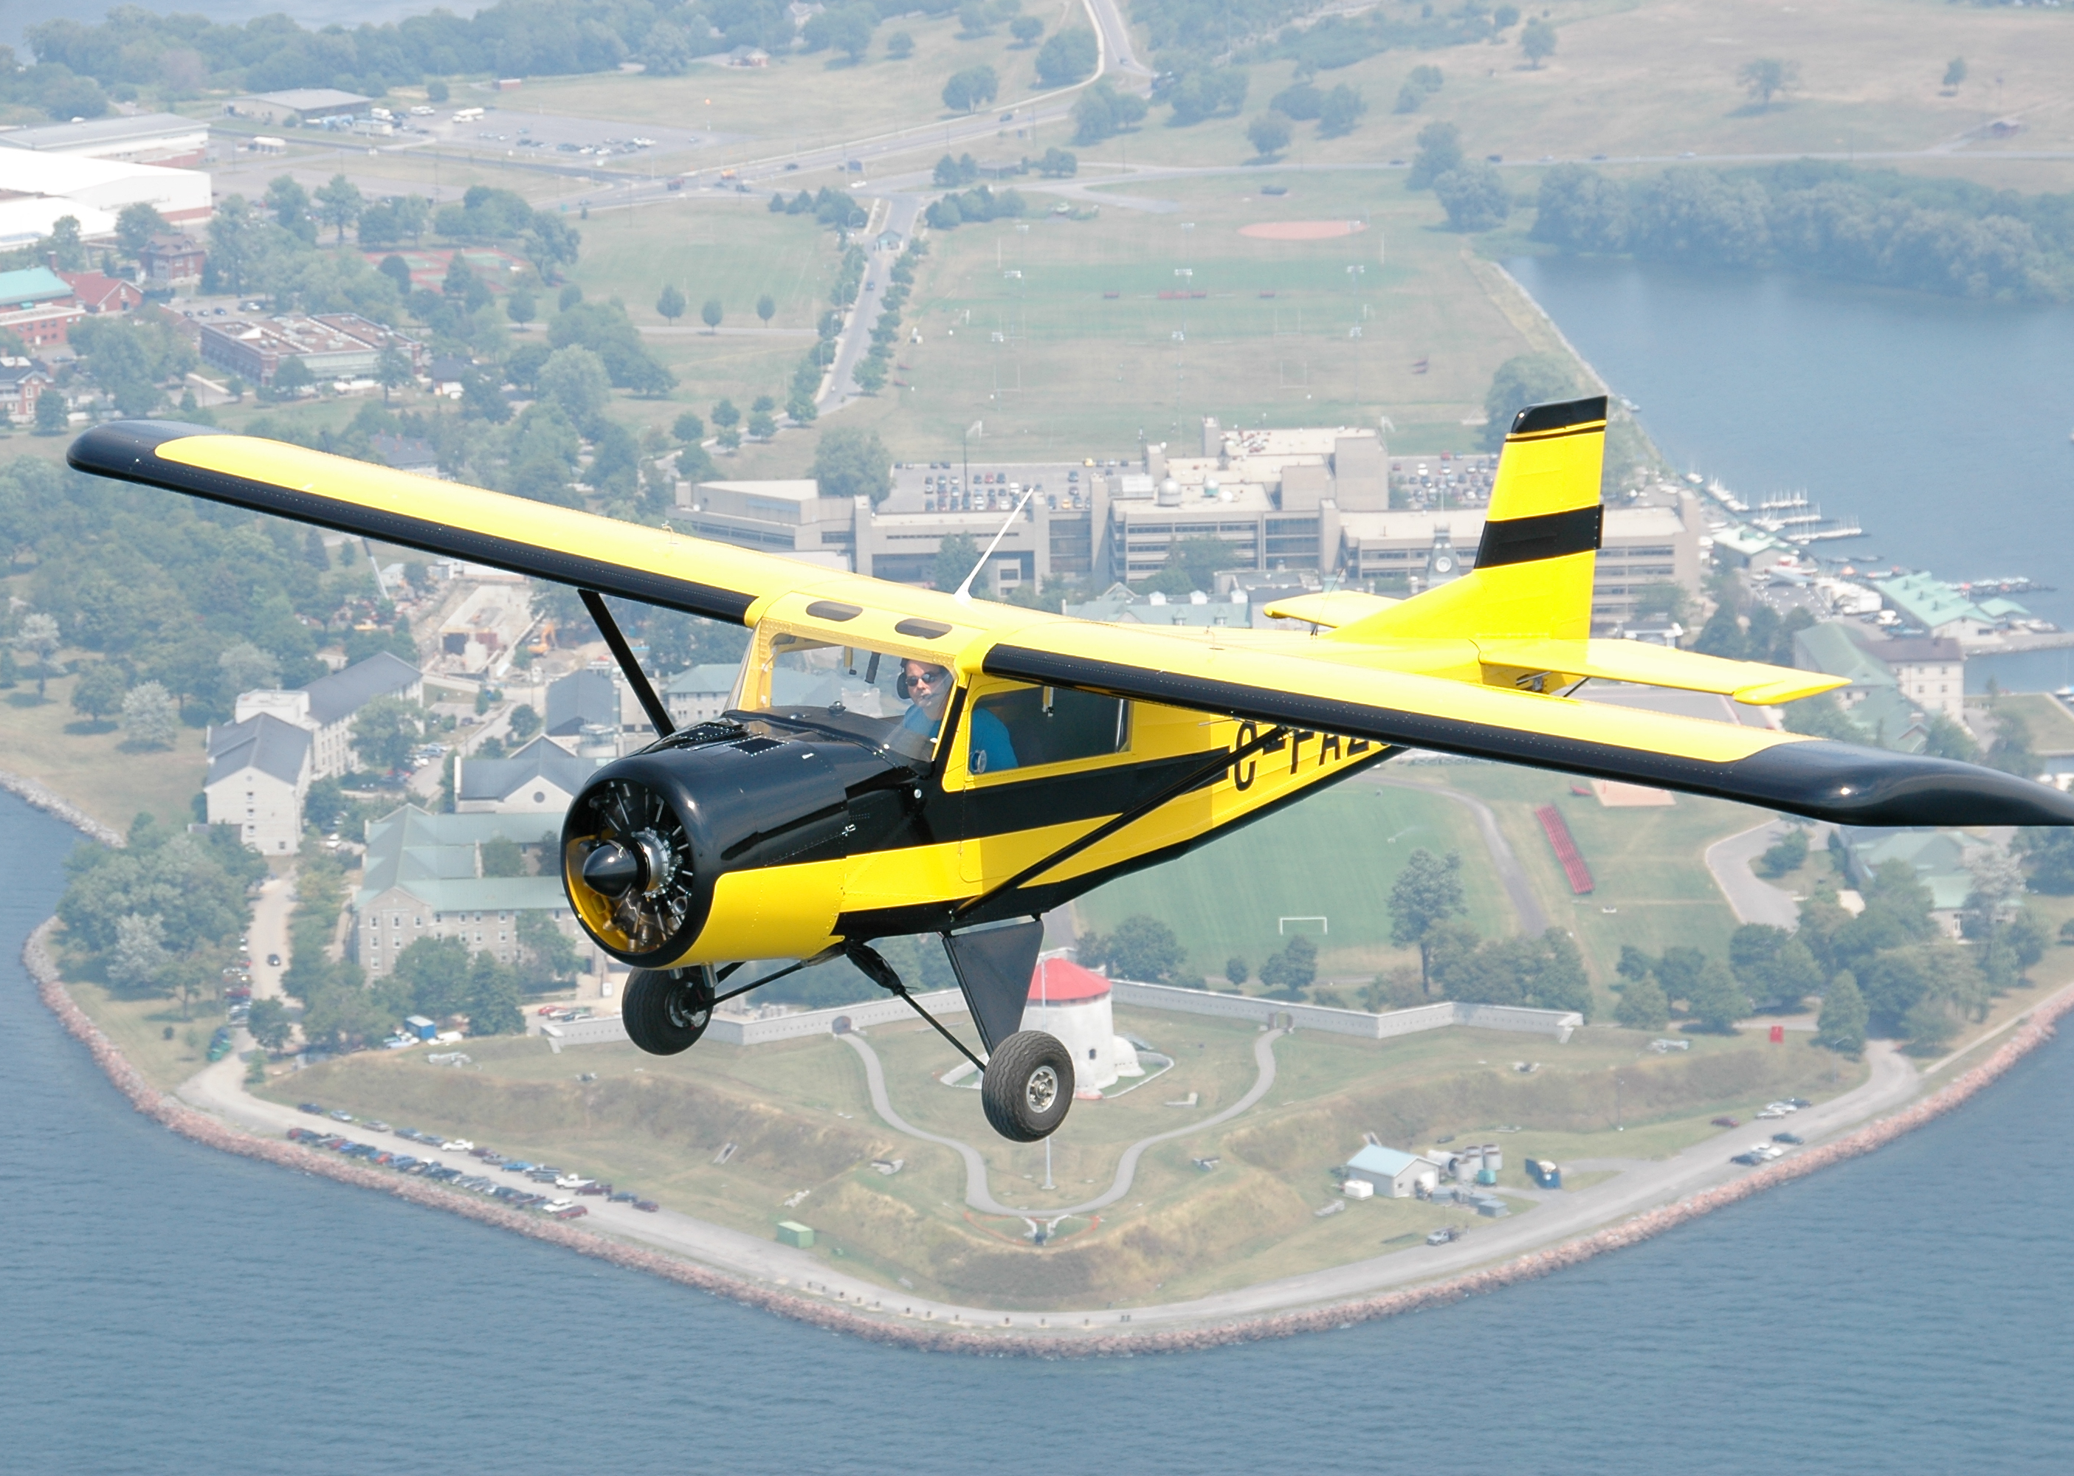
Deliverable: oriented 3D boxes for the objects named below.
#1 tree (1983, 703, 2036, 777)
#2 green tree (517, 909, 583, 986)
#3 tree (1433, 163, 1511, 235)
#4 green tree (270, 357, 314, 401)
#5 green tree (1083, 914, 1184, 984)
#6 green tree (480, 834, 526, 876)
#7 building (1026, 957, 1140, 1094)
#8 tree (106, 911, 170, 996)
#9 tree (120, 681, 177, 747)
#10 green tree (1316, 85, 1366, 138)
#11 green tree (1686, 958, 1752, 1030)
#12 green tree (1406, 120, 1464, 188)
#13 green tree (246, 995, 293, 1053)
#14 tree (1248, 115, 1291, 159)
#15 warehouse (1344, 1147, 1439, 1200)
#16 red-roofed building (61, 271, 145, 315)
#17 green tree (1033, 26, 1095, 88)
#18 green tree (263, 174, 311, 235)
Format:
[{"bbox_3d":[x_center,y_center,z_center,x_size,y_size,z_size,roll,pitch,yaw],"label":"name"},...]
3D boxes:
[{"bbox_3d":[173.168,1.131,1349.850,9.900,14.210,9.600,-2,13,0],"label":"tree"},{"bbox_3d":[-80.324,34.505,1242.826,10.540,12.190,10.220,-2,13,0],"label":"green tree"},{"bbox_3d":[125.961,-156.750,2192.543,21.343,18.264,21.343,-1,11,3],"label":"tree"},{"bbox_3d":[-187.360,-90.733,1908.392,10.487,9.927,10.487,-2,11,-5],"label":"green tree"},{"bbox_3d":[16.355,34.860,1231.786,14.670,11.300,14.230,-2,13,0],"label":"green tree"},{"bbox_3d":[-90.763,23.966,1283.062,7.640,14.800,7.420,-2,13,0],"label":"green tree"},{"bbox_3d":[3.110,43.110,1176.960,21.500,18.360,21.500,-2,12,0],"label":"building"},{"bbox_3d":[-149.900,35.690,1262.640,10.420,12.810,10.420,-2,12,0],"label":"tree"},{"bbox_3d":[-166.921,-4.882,1421.910,10.750,11.370,10.430,-2,13,0],"label":"tree"},{"bbox_3d":[87.870,-180.980,2187.800,13.780,13.600,13.780,-2,12,0],"label":"green tree"},{"bbox_3d":[108.530,40.544,1207.047,9.677,11.201,9.677,0,11,5],"label":"green tree"},{"bbox_3d":[105.712,-155.279,2015.122,15.230,16.960,14.780,-2,13,0],"label":"green tree"},{"bbox_3d":[-123.020,45.920,1212.400,7.220,8.890,7.220,-2,12,0],"label":"green tree"},{"bbox_3d":[71.215,-184.907,2330.114,12.538,12.581,12.538,-1,11,2],"label":"tree"},{"bbox_3d":[52.884,63.916,1122.228,9.241,4.941,10.262,-11,15,-39],"label":"warehouse"},{"bbox_3d":[-234.553,-111.488,1889.365,18.500,8.000,15.000,11,18,43],"label":"red-roofed building"},{"bbox_3d":[8.214,-194.263,2164.356,17.850,15.650,17.310,-2,13,0],"label":"green tree"},{"bbox_3d":[-219.049,-155.260,2211.695,13.171,18.072,13.171,-2,11,-5],"label":"green tree"}]

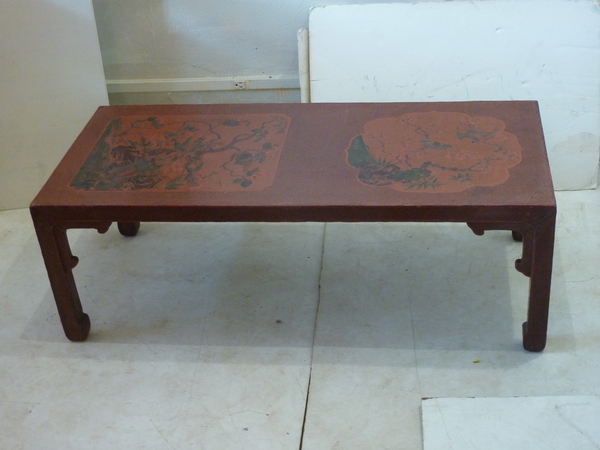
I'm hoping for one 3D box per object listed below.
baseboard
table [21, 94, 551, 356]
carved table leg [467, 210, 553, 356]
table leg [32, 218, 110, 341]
[{"bbox_3d":[-0.284,-0.408,2.775,0.573,0.032,0.019,0,32,9],"label":"baseboard"},{"bbox_3d":[0.009,-0.012,2.251,1.092,0.368,0.486,0,32,9],"label":"table"},{"bbox_3d":[0.437,0.115,2.010,0.173,0.344,0.056,0,32,9],"label":"carved table leg"},{"bbox_3d":[-0.473,0.114,2.148,0.169,0.339,0.056,0,32,9],"label":"table leg"}]

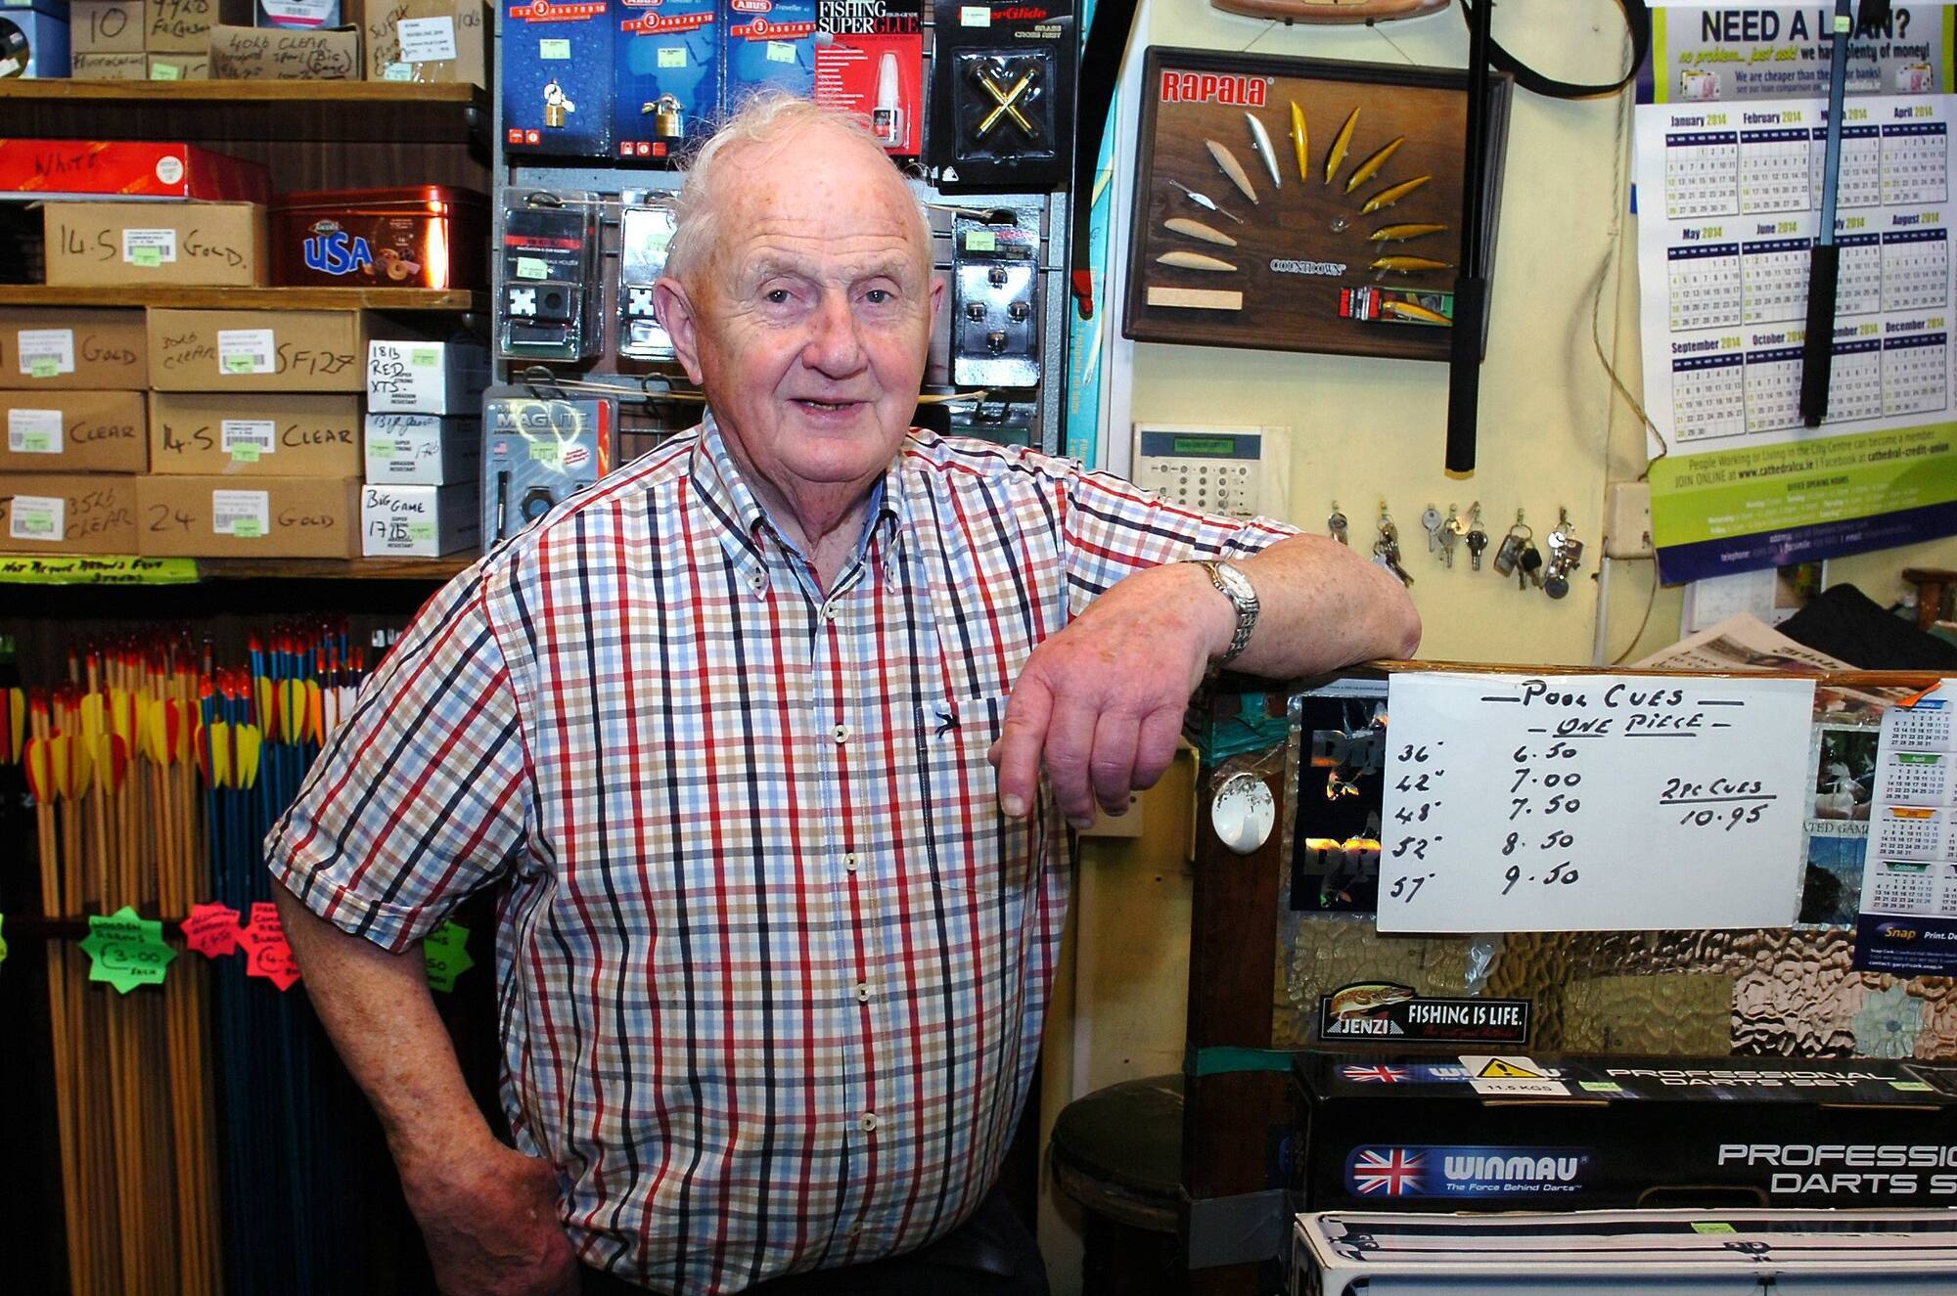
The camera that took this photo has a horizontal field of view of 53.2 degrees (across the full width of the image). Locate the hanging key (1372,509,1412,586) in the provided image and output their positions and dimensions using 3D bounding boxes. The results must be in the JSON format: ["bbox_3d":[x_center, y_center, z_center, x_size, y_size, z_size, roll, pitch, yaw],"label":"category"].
[{"bbox_3d":[0.473,-0.115,2.243,0.047,0.089,0.026,1,7,1],"label":"hanging key"}]

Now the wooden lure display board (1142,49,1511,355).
[{"bbox_3d":[0.383,-0.499,2.211,0.412,0.318,0.022,3,7,-4],"label":"wooden lure display board"}]

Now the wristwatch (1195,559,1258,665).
[{"bbox_3d":[0.138,-0.019,1.140,0.064,0.053,0.036,52,23,22],"label":"wristwatch"}]

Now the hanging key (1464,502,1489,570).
[{"bbox_3d":[0.570,-0.127,2.240,0.028,0.075,0.016,1,7,1],"label":"hanging key"}]

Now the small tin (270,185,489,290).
[{"bbox_3d":[-0.602,-0.414,2.019,0.179,0.099,0.180,2,7,5],"label":"small tin"}]

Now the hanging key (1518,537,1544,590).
[{"bbox_3d":[0.645,-0.099,2.282,0.030,0.061,0.015,0,8,-3],"label":"hanging key"}]

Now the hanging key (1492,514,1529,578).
[{"bbox_3d":[0.621,-0.119,2.278,0.042,0.075,0.015,0,8,-3],"label":"hanging key"}]

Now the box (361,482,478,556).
[{"bbox_3d":[-0.568,-0.136,2.026,0.075,0.070,0.200,1,7,1],"label":"box"}]

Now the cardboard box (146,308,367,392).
[{"bbox_3d":[-0.700,-0.306,2.030,0.206,0.080,0.280,1,8,0],"label":"cardboard box"}]

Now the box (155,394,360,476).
[{"bbox_3d":[-0.704,-0.227,2.041,0.203,0.080,0.280,1,8,0],"label":"box"}]

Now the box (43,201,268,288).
[{"bbox_3d":[-0.805,-0.404,1.993,0.204,0.083,0.190,1,7,1],"label":"box"}]

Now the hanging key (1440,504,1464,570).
[{"bbox_3d":[0.550,-0.129,2.272,0.028,0.075,0.012,0,8,-3],"label":"hanging key"}]

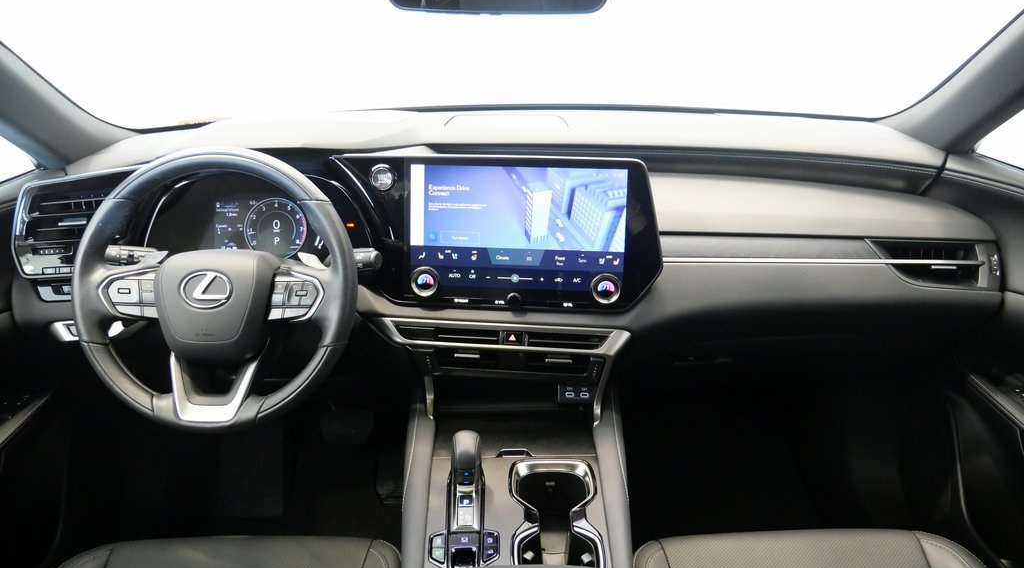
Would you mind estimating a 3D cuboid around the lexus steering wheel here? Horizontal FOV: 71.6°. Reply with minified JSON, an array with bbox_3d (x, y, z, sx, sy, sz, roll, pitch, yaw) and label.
[{"bbox_3d":[-0.385,0.007,0.932,0.370,0.368,0.120,1,-1,-1],"label":"lexus steering wheel"}]

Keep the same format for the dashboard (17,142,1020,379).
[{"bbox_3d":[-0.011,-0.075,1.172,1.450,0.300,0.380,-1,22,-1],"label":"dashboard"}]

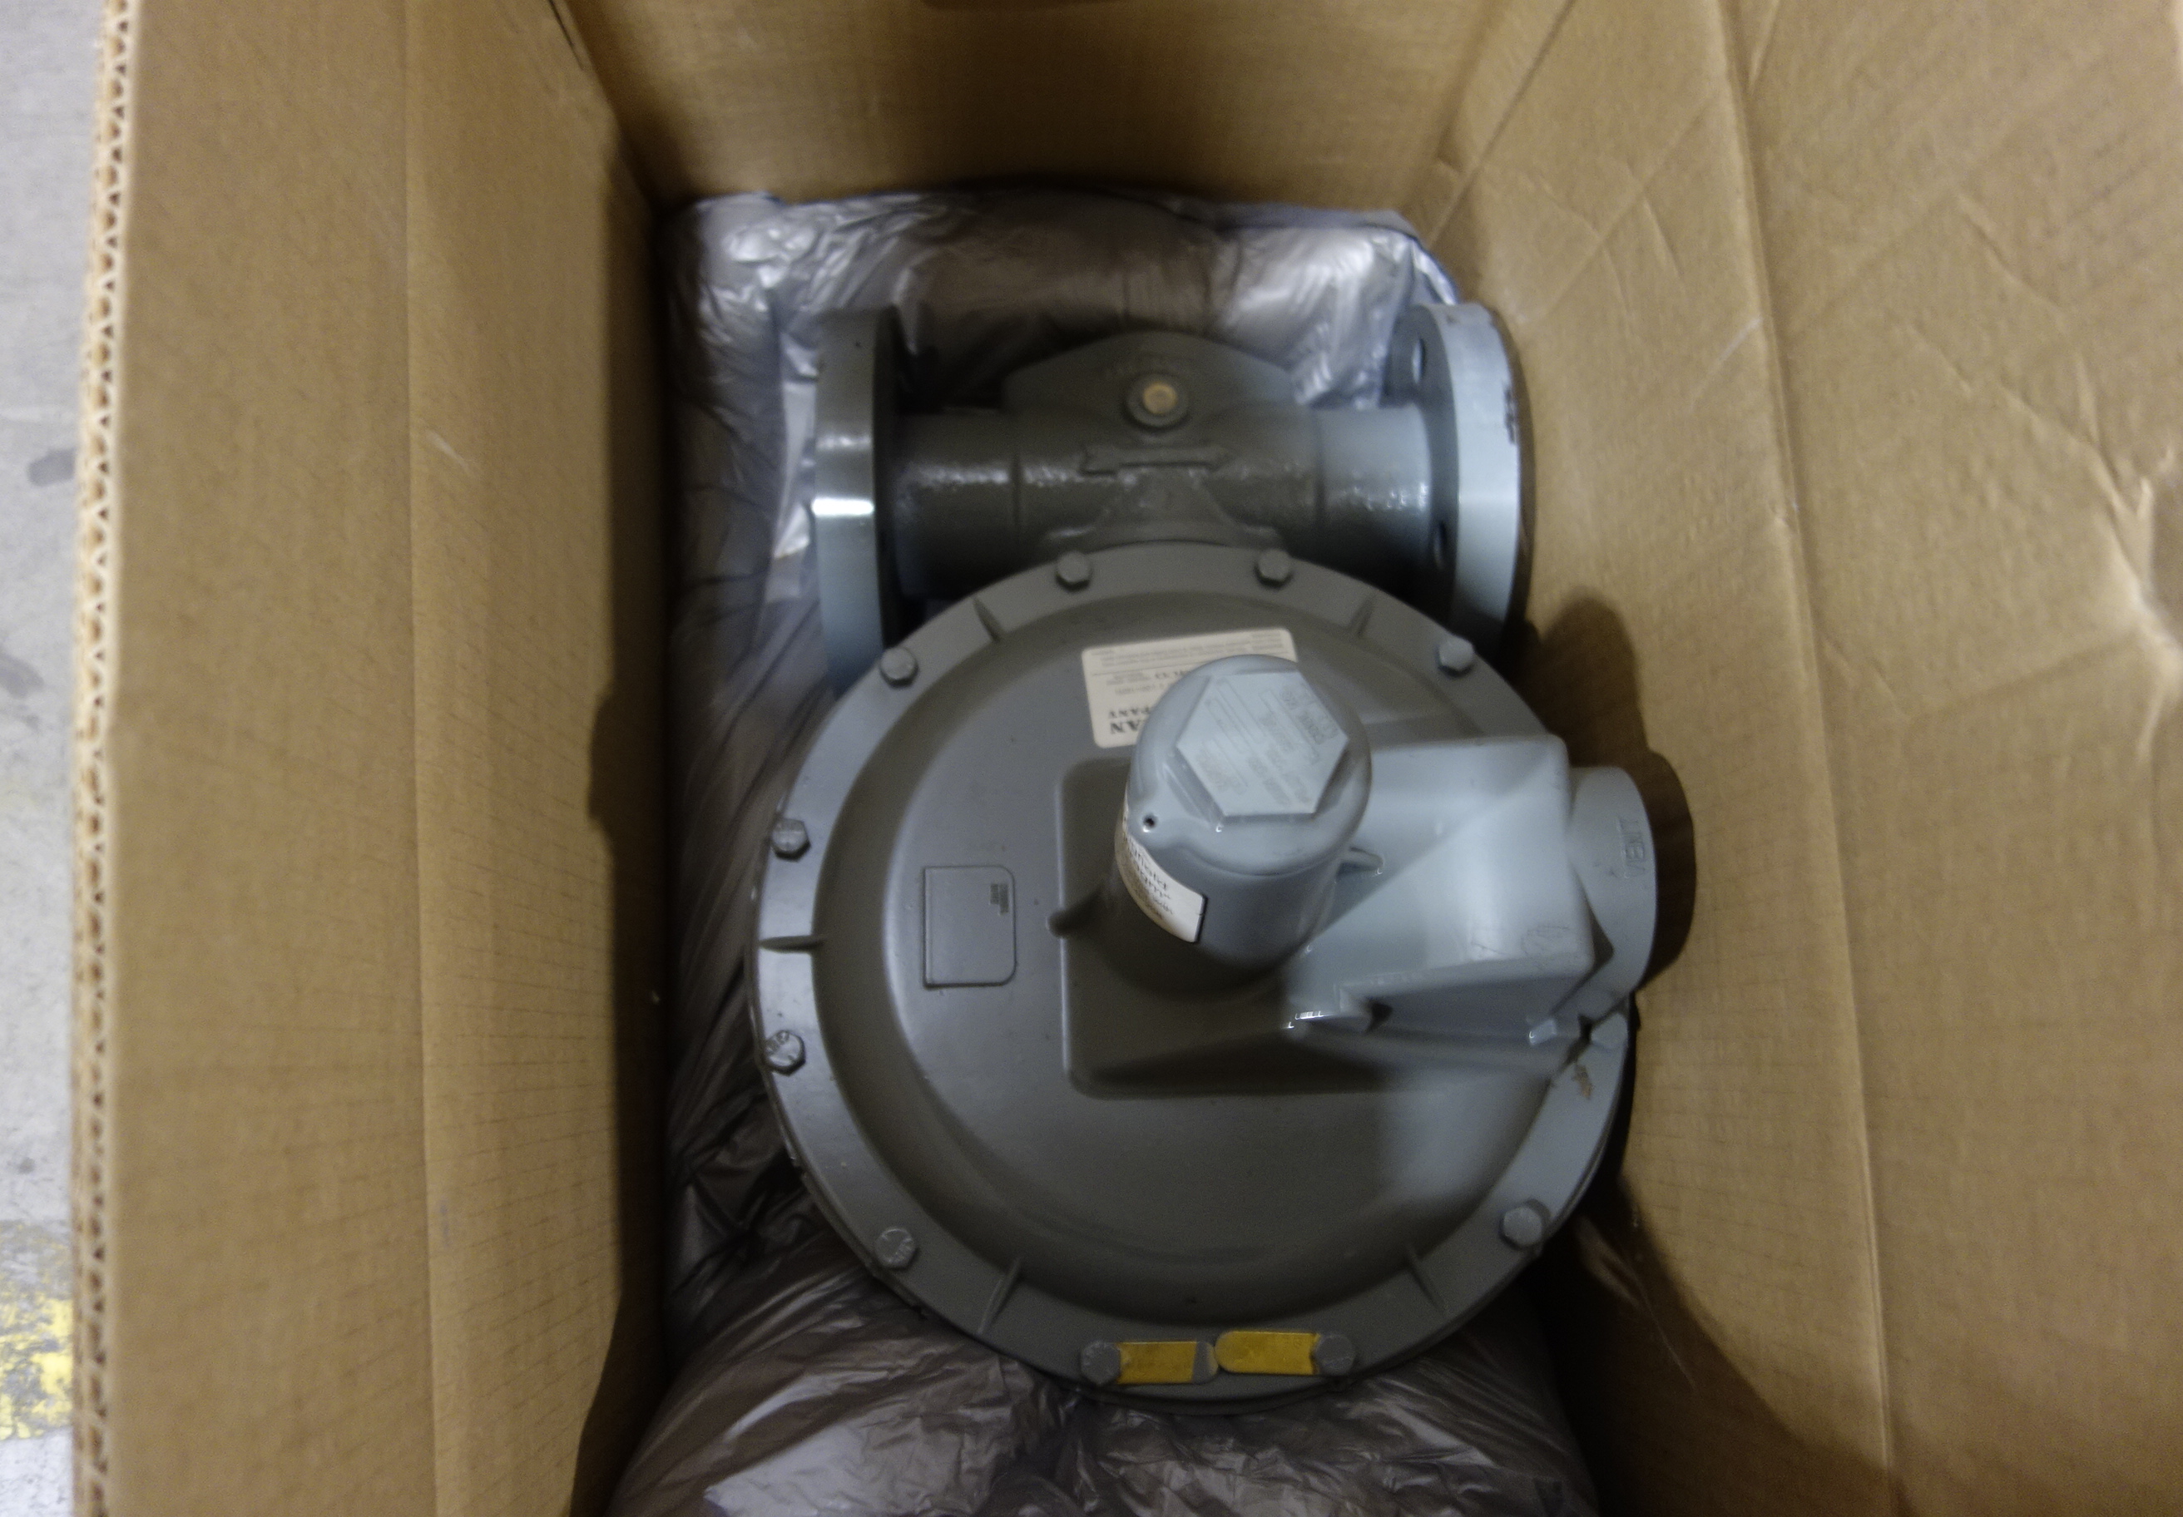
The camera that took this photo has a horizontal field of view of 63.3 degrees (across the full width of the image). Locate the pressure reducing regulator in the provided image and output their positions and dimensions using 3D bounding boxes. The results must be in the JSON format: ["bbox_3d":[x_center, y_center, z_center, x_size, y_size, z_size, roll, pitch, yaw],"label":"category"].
[{"bbox_3d":[0.032,-0.007,0.585,0.293,0.319,0.414,-1,70,-2],"label":"pressure reducing regulator"}]

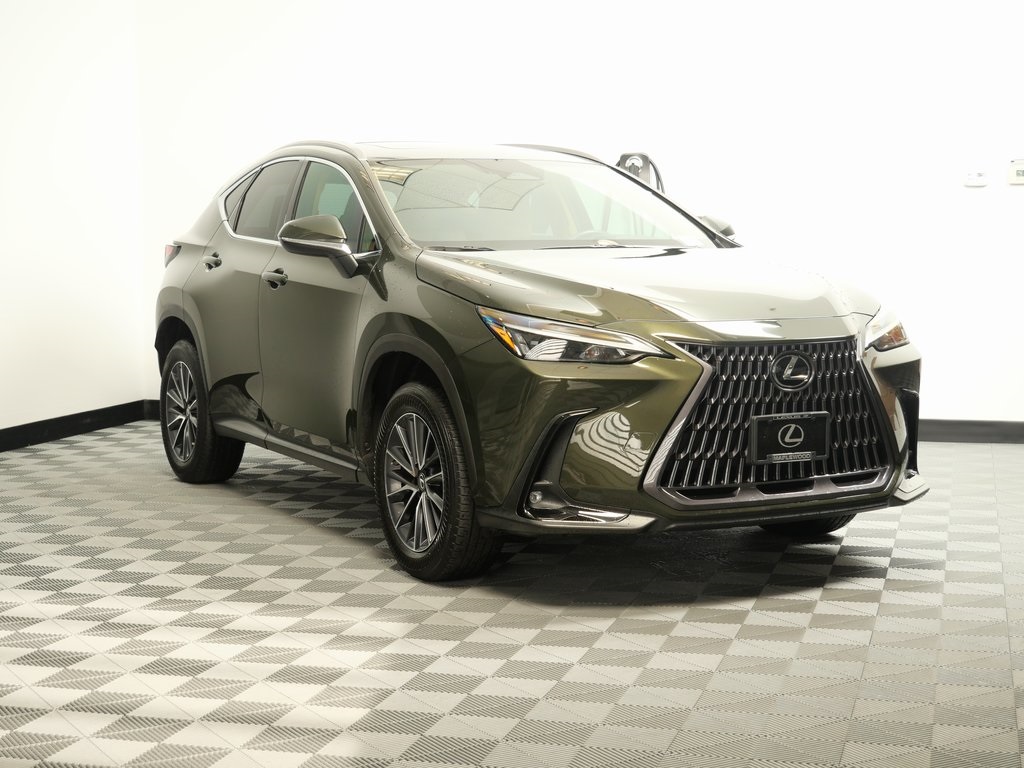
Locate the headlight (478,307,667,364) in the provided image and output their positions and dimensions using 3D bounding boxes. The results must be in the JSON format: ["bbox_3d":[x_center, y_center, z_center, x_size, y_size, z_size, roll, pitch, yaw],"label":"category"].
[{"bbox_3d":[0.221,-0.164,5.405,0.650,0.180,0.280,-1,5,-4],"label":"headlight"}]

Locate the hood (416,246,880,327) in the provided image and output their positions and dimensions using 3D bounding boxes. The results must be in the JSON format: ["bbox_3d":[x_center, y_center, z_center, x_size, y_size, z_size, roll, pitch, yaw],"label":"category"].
[{"bbox_3d":[0.577,-0.371,6.021,1.620,0.250,1.200,-3,6,-28],"label":"hood"}]

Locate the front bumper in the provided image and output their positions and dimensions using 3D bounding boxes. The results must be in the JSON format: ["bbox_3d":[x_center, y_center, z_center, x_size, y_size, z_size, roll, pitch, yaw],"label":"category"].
[{"bbox_3d":[0.787,0.116,5.688,1.860,0.680,0.580,-3,6,-28],"label":"front bumper"}]

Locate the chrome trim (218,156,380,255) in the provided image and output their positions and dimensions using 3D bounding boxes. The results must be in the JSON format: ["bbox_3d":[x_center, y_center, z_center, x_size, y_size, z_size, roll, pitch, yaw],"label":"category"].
[{"bbox_3d":[-0.898,-0.780,7.120,0.240,0.430,2.080,-3,6,-28],"label":"chrome trim"}]

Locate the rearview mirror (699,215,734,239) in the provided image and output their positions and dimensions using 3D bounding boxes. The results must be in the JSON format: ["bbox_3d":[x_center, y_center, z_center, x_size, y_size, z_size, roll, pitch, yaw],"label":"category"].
[{"bbox_3d":[0.939,-0.636,7.351,0.250,0.220,0.220,-3,6,-28],"label":"rearview mirror"}]

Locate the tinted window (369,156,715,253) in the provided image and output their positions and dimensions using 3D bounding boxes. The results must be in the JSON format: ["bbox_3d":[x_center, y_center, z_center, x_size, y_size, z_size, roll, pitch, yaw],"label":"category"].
[{"bbox_3d":[0.117,-0.746,6.827,1.460,0.200,0.930,-3,31,-28],"label":"tinted window"}]

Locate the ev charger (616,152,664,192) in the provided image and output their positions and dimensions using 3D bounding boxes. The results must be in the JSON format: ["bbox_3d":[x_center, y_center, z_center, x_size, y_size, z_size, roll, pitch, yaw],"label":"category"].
[{"bbox_3d":[0.779,-1.290,10.200,0.270,0.280,0.140,1,6,16],"label":"ev charger"}]

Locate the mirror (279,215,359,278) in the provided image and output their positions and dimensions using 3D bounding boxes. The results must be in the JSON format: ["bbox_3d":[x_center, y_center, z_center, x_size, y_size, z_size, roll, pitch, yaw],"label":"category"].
[{"bbox_3d":[-0.755,-0.536,6.431,0.250,0.240,0.220,-3,6,-28],"label":"mirror"}]

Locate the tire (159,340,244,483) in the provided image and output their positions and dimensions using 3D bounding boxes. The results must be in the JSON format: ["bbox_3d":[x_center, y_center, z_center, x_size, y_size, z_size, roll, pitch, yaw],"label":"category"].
[{"bbox_3d":[-1.570,0.131,8.322,0.240,0.725,0.730,-3,6,-28],"label":"tire"}]

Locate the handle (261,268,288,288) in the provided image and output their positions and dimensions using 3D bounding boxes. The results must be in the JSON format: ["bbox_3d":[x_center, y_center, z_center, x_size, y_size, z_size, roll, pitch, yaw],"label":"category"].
[{"bbox_3d":[-0.997,-0.445,6.971,0.070,0.080,0.230,-3,6,-28],"label":"handle"}]

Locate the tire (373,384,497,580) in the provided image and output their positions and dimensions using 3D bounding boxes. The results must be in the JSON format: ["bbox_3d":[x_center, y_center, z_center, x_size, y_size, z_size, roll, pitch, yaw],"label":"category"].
[{"bbox_3d":[-0.273,0.346,5.975,0.240,0.725,0.730,-3,6,-28],"label":"tire"}]

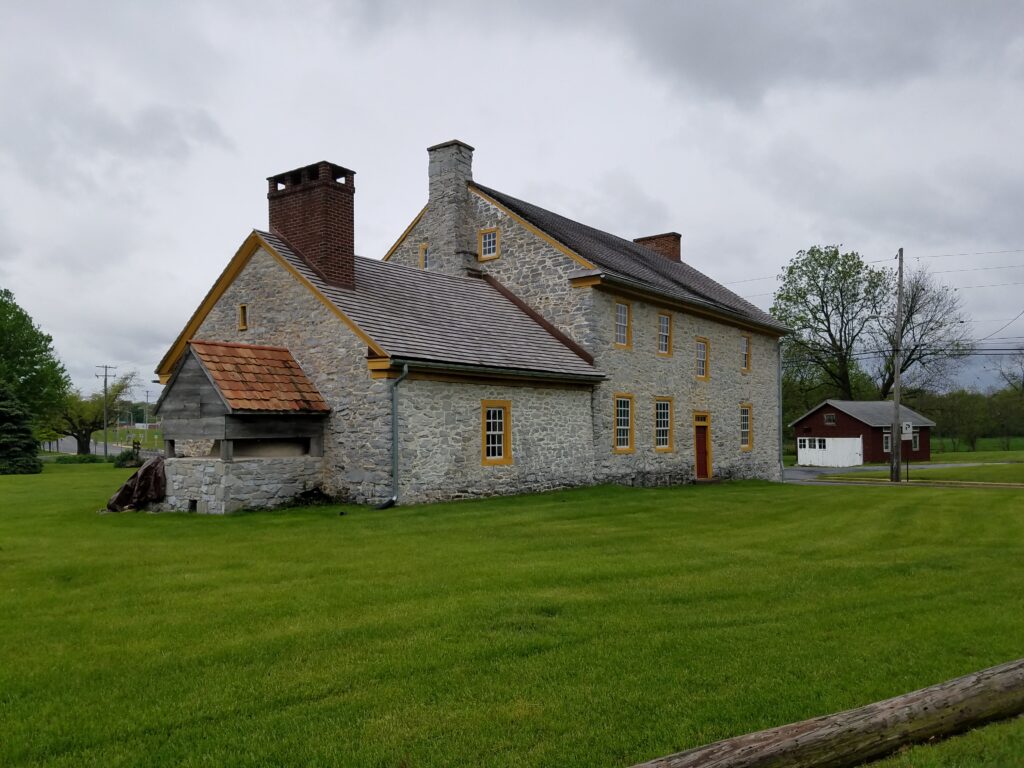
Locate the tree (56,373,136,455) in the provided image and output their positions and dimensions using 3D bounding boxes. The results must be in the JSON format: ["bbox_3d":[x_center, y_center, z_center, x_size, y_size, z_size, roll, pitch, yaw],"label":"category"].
[{"bbox_3d":[-48.622,3.452,90.000,9.000,9.600,8.600,2,-4,-28],"label":"tree"}]

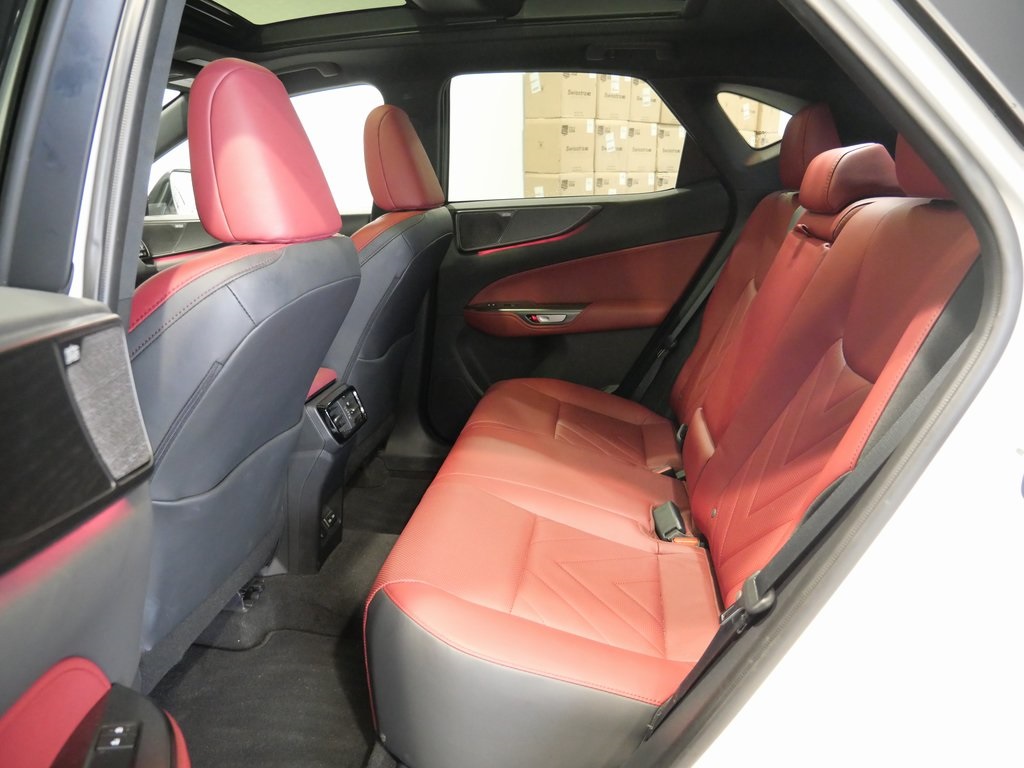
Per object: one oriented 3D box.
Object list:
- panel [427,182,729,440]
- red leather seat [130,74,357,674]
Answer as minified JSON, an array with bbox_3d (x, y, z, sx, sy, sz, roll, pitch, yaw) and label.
[{"bbox_3d":[0.176,-0.185,2.103,0.869,0.778,0.131,2,18,7],"label":"panel"},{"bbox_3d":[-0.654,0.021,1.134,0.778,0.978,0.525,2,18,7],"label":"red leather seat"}]

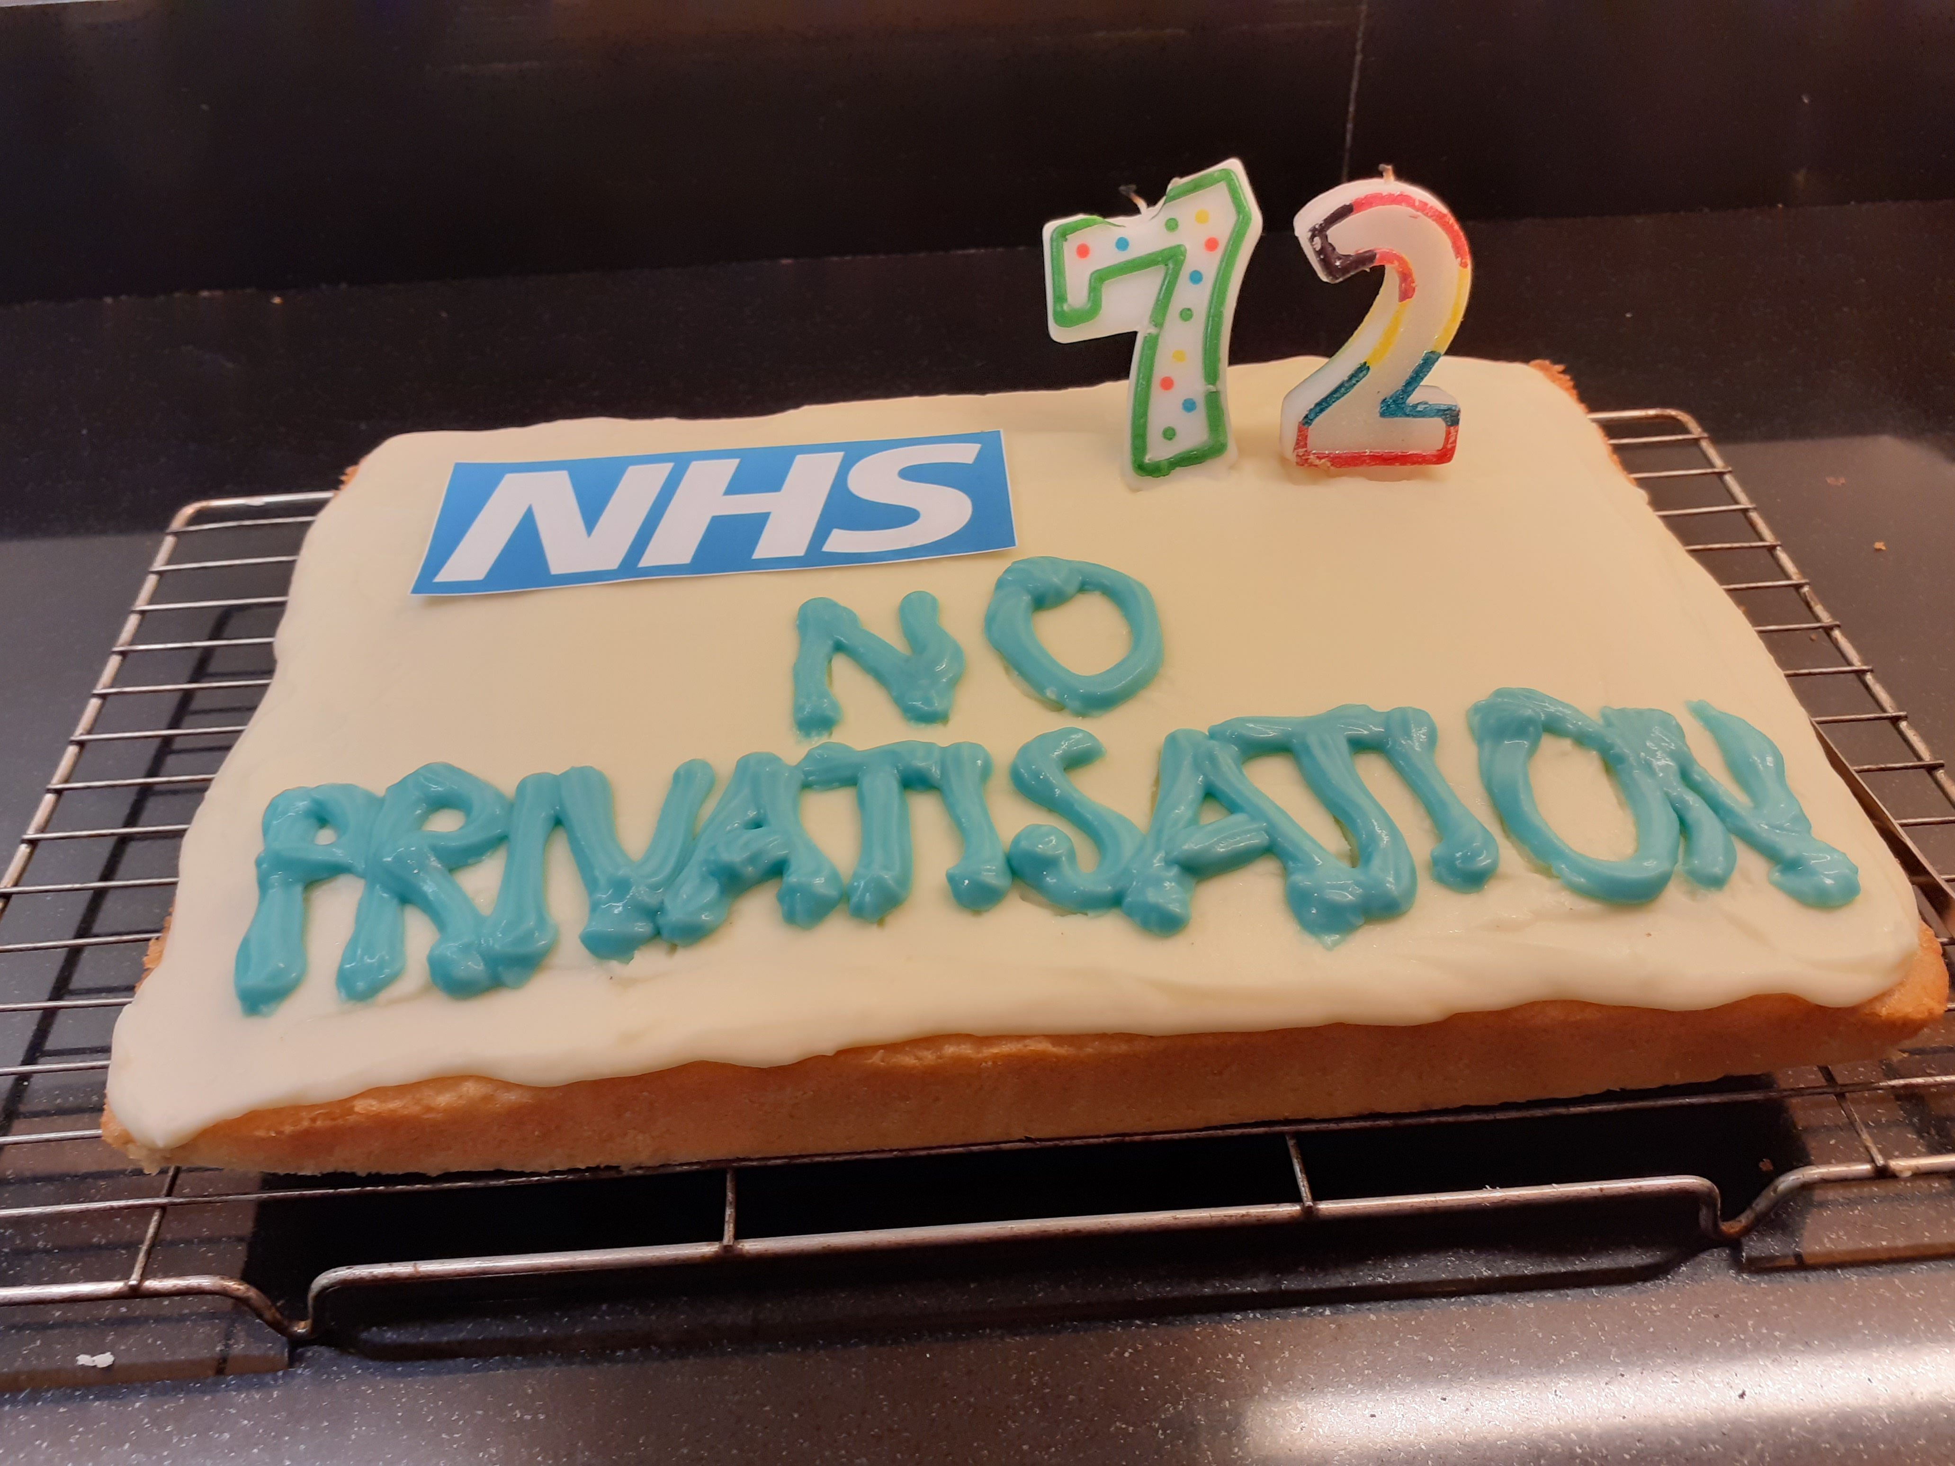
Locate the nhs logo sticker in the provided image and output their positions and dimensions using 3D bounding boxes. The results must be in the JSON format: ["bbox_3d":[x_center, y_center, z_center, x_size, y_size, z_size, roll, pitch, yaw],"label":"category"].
[{"bbox_3d":[-0.067,-0.060,0.400,0.150,0.003,0.055,-4,44,-1],"label":"nhs logo sticker"}]

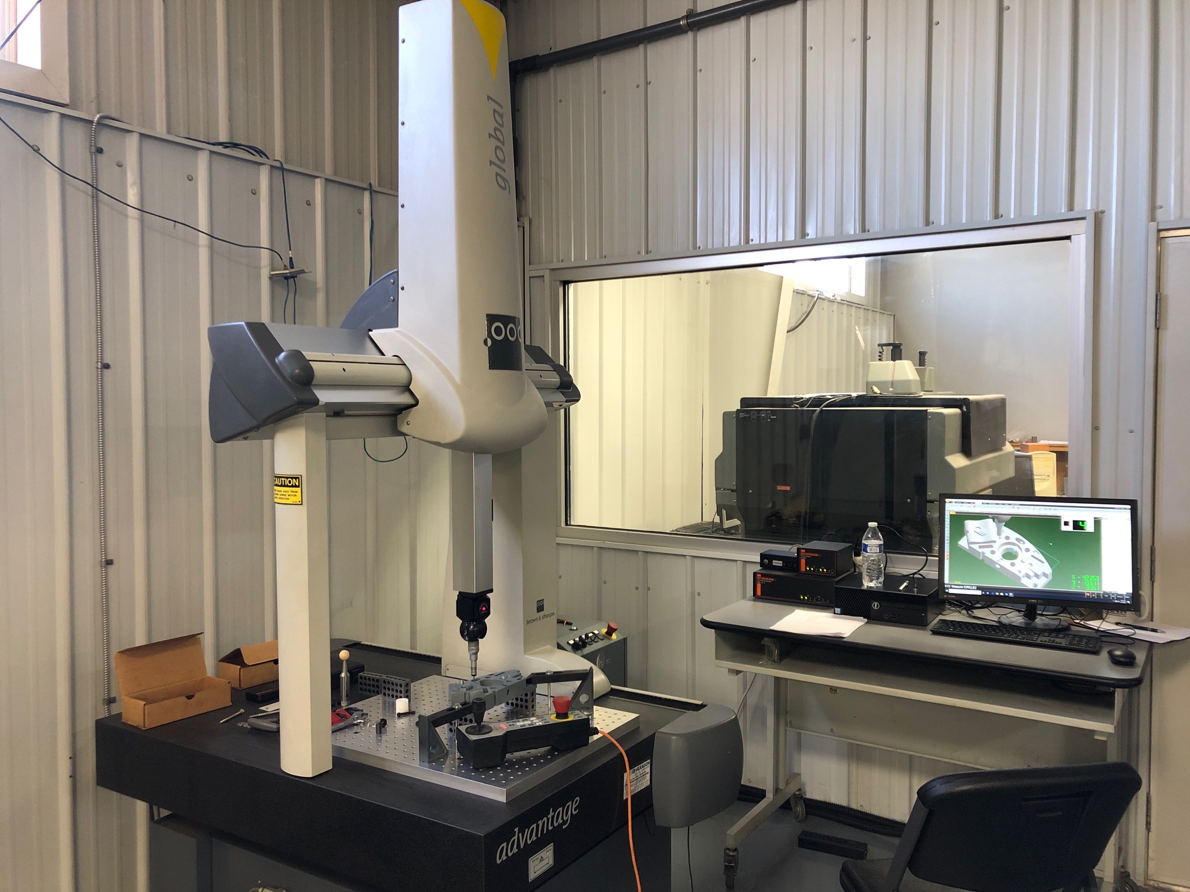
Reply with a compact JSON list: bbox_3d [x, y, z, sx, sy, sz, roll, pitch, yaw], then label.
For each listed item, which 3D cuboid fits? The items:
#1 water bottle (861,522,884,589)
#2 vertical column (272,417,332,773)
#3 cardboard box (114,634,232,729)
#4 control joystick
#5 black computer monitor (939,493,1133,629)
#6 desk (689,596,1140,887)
[{"bbox_3d":[0.880,0.340,3.040,0.065,0.203,0.065,1,2,32],"label":"water bottle"},{"bbox_3d":[-0.598,0.297,1.956,0.098,0.730,0.071,1,2,32],"label":"vertical column"},{"bbox_3d":[-1.031,0.569,2.350,0.127,0.162,0.228,1,2,32],"label":"cardboard box"},{"bbox_3d":[-0.234,0.542,1.944,0.054,0.062,0.054,1,11,0],"label":"control joystick"},{"bbox_3d":[1.338,0.346,2.922,0.550,0.384,0.210,1,2,19],"label":"black computer monitor"},{"bbox_3d":[0.985,0.945,2.934,1.210,0.815,0.750,1,2,32],"label":"desk"}]

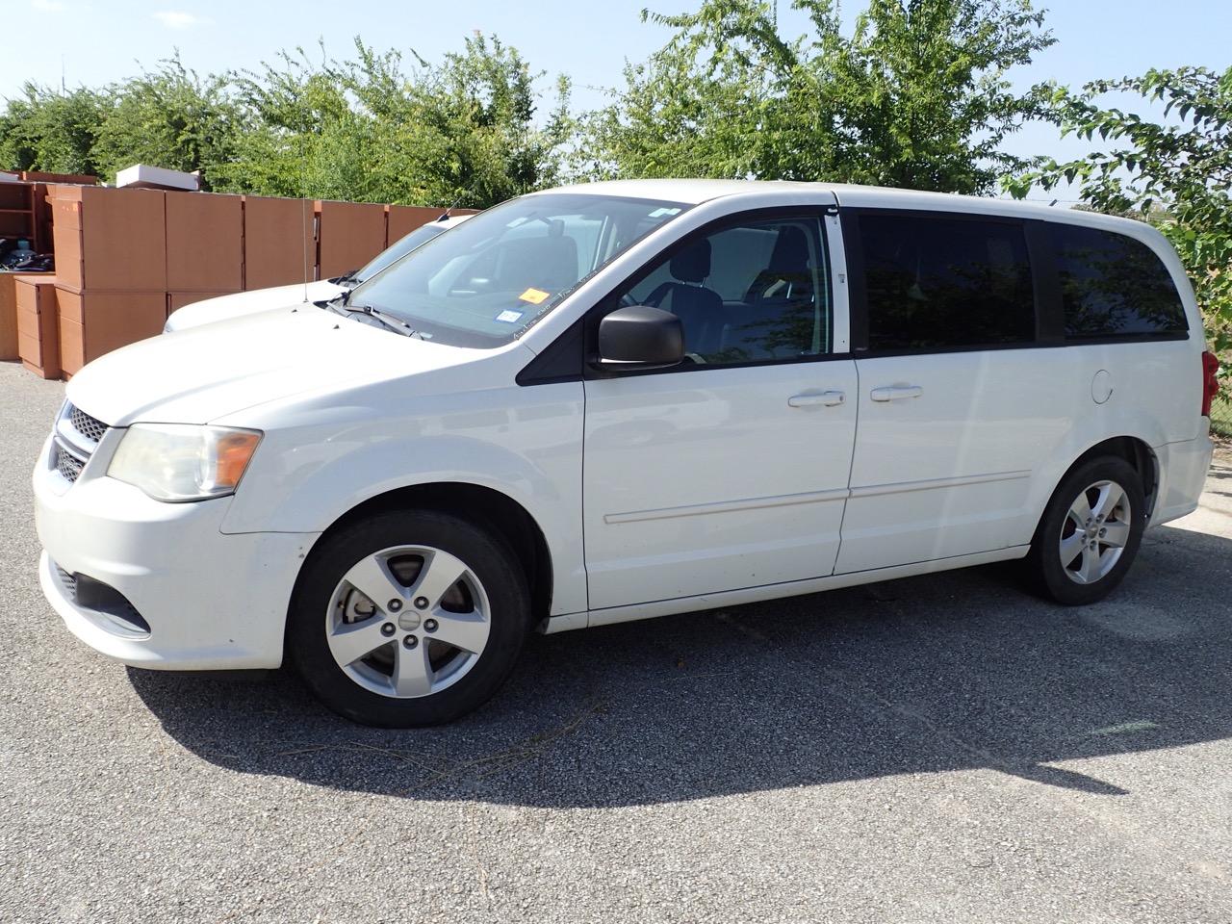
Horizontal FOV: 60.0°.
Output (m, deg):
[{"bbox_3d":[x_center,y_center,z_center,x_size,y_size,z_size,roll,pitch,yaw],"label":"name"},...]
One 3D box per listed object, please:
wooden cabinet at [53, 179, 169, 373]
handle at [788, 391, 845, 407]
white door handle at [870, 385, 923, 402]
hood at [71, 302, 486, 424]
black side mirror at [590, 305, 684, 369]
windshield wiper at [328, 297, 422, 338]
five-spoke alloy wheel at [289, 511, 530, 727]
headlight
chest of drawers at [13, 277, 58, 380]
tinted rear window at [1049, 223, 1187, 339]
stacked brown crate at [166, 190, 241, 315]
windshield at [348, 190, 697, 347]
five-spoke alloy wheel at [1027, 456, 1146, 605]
[{"bbox_3d":[-3.834,-1.323,8.127,0.622,1.493,0.583,-8,18,-42],"label":"wooden cabinet"},{"bbox_3d":[0.683,-0.210,3.612,0.245,0.052,0.055,-3,15,-30],"label":"handle"},{"bbox_3d":[0.999,-0.239,3.793,0.248,0.050,0.055,-3,15,-30],"label":"white door handle"},{"bbox_3d":[-1.242,-0.364,3.591,1.130,0.300,1.500,-3,15,-30],"label":"hood"},{"bbox_3d":[0.064,-0.363,3.105,0.165,0.185,0.230,-3,15,-30],"label":"black side mirror"},{"bbox_3d":[-0.847,-0.506,3.753,0.120,0.085,0.800,-3,15,-30],"label":"windshield wiper"},{"bbox_3d":[-0.617,0.440,3.214,0.710,0.700,0.220,2,13,-10],"label":"five-spoke alloy wheel"},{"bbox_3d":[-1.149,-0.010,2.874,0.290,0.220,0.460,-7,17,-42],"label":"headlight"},{"bbox_3d":[-4.432,-1.095,8.640,0.600,0.740,0.630,-8,17,-43],"label":"chest of drawers"},{"bbox_3d":[2.113,-0.744,4.482,0.870,0.480,0.070,-3,-5,-33],"label":"tinted rear window"},{"bbox_3d":[-3.397,-1.386,8.529,0.594,1.493,0.583,-8,18,-42],"label":"stacked brown crate"},{"bbox_3d":[-0.459,-0.733,3.920,0.970,0.140,1.660,-39,29,-17],"label":"windshield"},{"bbox_3d":[2.059,0.282,4.767,0.710,0.700,0.220,-3,15,-30],"label":"five-spoke alloy wheel"}]

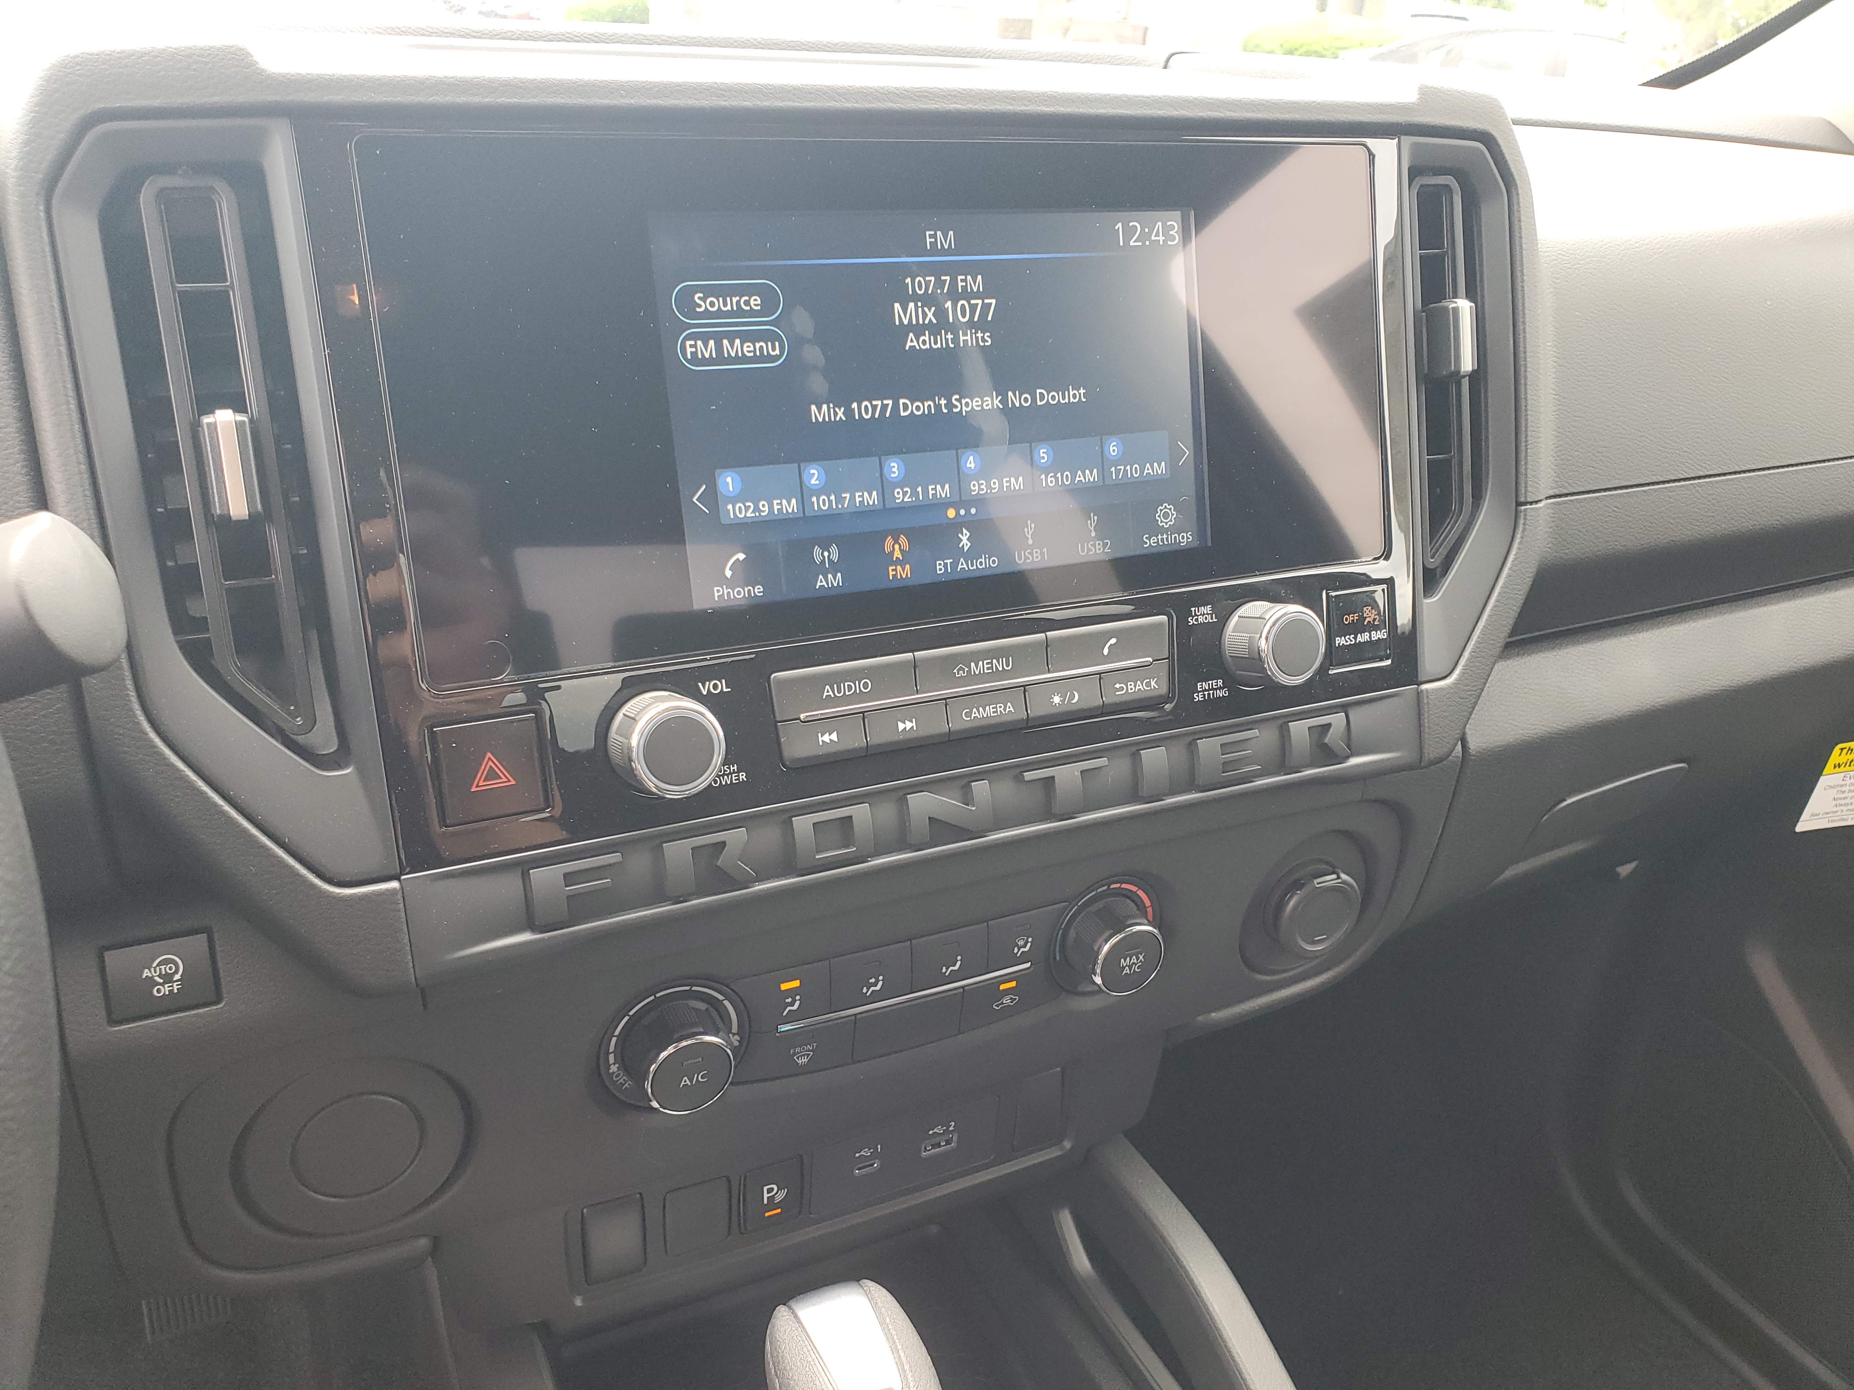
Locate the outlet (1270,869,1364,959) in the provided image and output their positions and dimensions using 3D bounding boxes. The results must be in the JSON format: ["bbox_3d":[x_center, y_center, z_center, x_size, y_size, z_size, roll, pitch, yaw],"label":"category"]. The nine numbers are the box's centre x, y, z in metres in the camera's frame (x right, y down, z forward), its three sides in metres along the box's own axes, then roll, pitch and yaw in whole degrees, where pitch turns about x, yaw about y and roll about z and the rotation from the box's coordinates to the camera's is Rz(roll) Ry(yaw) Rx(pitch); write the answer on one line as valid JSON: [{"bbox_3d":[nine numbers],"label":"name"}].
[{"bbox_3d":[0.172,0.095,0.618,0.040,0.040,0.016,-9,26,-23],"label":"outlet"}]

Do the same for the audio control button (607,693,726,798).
[{"bbox_3d":[-0.071,0.014,0.383,0.028,0.028,0.024,-9,11,-23],"label":"audio control button"}]

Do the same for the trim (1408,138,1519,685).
[{"bbox_3d":[0.190,-0.101,0.512,0.053,0.192,0.025,-9,11,-23],"label":"trim"}]

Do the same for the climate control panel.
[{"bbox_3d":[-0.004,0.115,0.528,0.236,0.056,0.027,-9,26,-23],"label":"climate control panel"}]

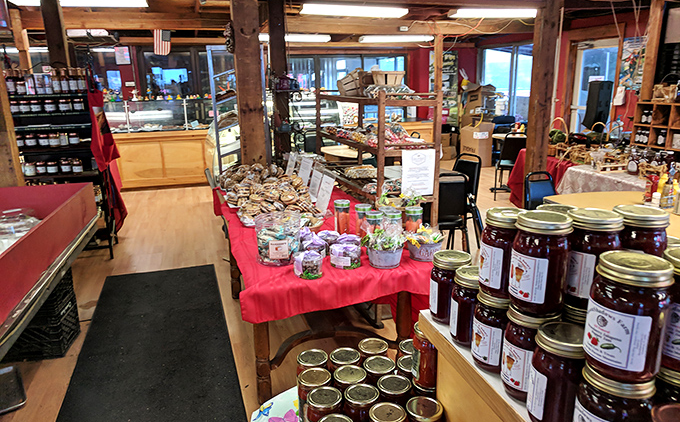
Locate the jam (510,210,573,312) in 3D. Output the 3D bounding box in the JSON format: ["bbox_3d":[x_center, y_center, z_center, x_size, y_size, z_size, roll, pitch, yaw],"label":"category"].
[{"bbox_3d":[0.293,0.075,0.747,0.080,0.135,0.080,-1,16,0],"label":"jam"}]

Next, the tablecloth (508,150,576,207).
[{"bbox_3d":[2.381,-0.200,5.262,0.750,0.750,1.250,-1,14,-6],"label":"tablecloth"}]

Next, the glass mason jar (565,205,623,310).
[{"bbox_3d":[0.371,0.068,0.758,0.079,0.128,0.079,-2,15,-11],"label":"glass mason jar"}]

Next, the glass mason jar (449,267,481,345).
[{"bbox_3d":[0.235,0.165,0.891,0.079,0.128,0.079,7,16,24],"label":"glass mason jar"}]

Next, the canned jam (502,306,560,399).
[{"bbox_3d":[0.292,0.206,0.783,0.080,0.135,0.080,-1,16,0],"label":"canned jam"}]

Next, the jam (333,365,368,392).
[{"bbox_3d":[0.023,0.408,1.115,0.073,0.117,0.073,0,14,0],"label":"jam"}]

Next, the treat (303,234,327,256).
[{"bbox_3d":[-0.126,0.180,2.595,0.120,0.085,0.120,-1,16,-3],"label":"treat"}]

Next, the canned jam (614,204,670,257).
[{"bbox_3d":[0.450,0.063,0.778,0.079,0.128,0.079,0,14,-3],"label":"canned jam"}]

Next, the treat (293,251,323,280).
[{"bbox_3d":[-0.160,0.270,2.568,0.140,0.100,0.140,-2,16,-4],"label":"treat"}]

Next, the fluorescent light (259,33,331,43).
[{"bbox_3d":[-0.718,-2.440,7.200,1.220,0.090,0.180,-6,16,-17],"label":"fluorescent light"}]

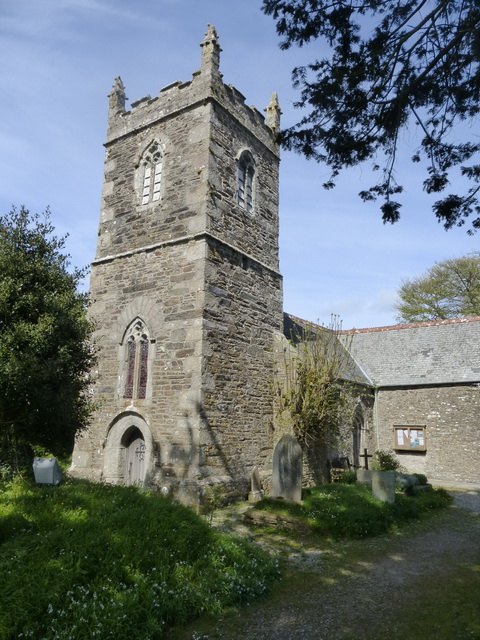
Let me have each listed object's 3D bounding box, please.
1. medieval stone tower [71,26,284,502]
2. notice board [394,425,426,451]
[{"bbox_3d":[-1.859,-1.823,16.701,5.247,15.098,4.851,-8,-15,33],"label":"medieval stone tower"},{"bbox_3d":[6.898,4.773,18.653,1.251,0.986,0.130,-8,-15,33],"label":"notice board"}]

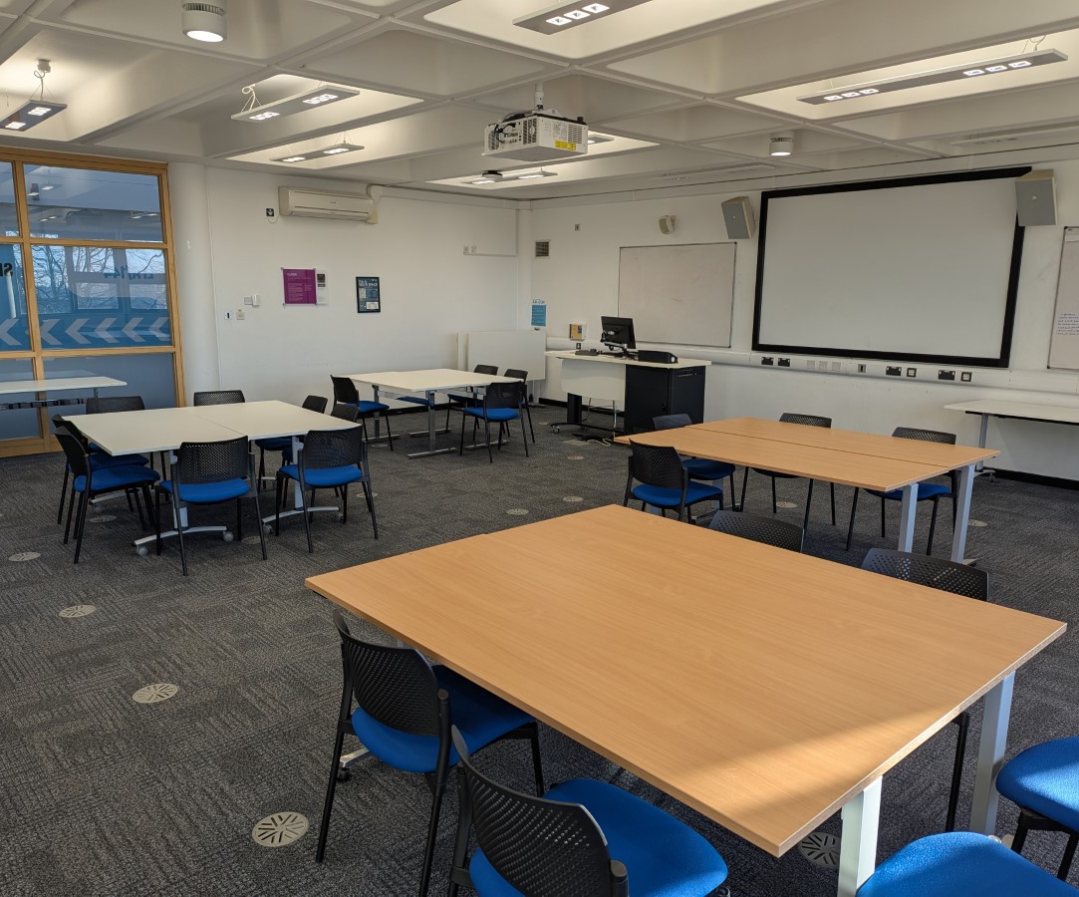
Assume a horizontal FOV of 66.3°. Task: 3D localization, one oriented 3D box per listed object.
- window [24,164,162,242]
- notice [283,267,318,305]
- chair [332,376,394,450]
[{"bbox_3d":[-4.500,-2.483,8.432,1.248,0.681,0.050,-9,14,-41],"label":"window"},{"bbox_3d":[-2.873,-1.941,9.947,0.423,0.435,0.015,-9,14,-41],"label":"notice"},{"bbox_3d":[-1.891,-0.377,8.716,0.530,0.790,0.530,-9,14,-41],"label":"chair"}]

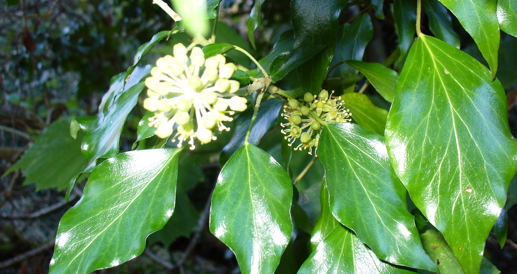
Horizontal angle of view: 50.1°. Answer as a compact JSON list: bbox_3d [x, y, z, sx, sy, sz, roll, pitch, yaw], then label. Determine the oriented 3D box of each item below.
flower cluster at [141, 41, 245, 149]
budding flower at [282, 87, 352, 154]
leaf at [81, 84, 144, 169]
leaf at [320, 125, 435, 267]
[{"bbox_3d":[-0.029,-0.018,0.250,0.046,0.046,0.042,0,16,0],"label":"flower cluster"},{"bbox_3d":[0.032,-0.008,0.300,0.038,0.036,0.036,-2,16,-6],"label":"budding flower"},{"bbox_3d":[-0.079,-0.006,0.297,0.012,0.062,0.036,37,-5,-40],"label":"leaf"},{"bbox_3d":[0.059,0.030,0.277,0.042,0.090,0.016,-35,-11,-13],"label":"leaf"}]

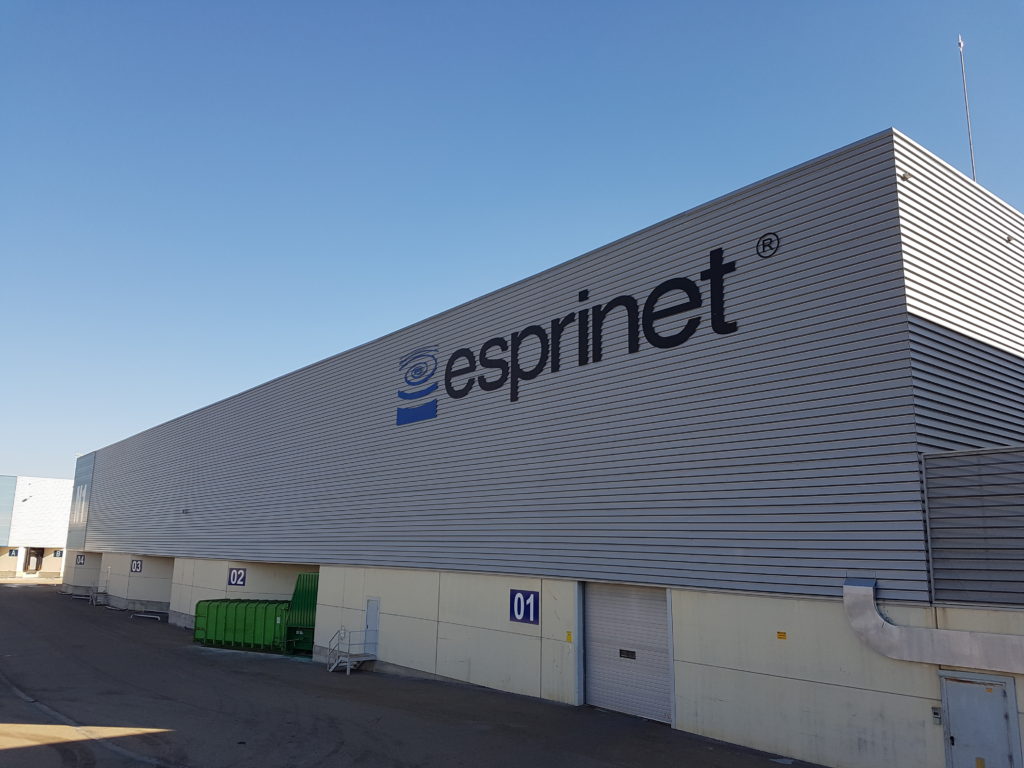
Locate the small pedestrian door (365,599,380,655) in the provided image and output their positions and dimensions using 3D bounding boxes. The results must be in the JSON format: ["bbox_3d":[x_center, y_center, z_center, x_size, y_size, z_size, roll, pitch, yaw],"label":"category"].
[{"bbox_3d":[-5.750,10.072,31.824,0.120,2.200,1.080,10,-15,-37],"label":"small pedestrian door"}]

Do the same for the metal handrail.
[{"bbox_3d":[-6.560,10.933,31.628,1.200,1.640,1.950,10,-15,-37],"label":"metal handrail"}]

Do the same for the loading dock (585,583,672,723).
[{"bbox_3d":[3.180,7.301,21.165,0.400,3.440,3.380,10,-15,-37],"label":"loading dock"}]

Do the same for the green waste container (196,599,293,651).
[{"bbox_3d":[-13.882,13.034,41.987,6.926,2.300,2.400,-6,-14,30],"label":"green waste container"}]

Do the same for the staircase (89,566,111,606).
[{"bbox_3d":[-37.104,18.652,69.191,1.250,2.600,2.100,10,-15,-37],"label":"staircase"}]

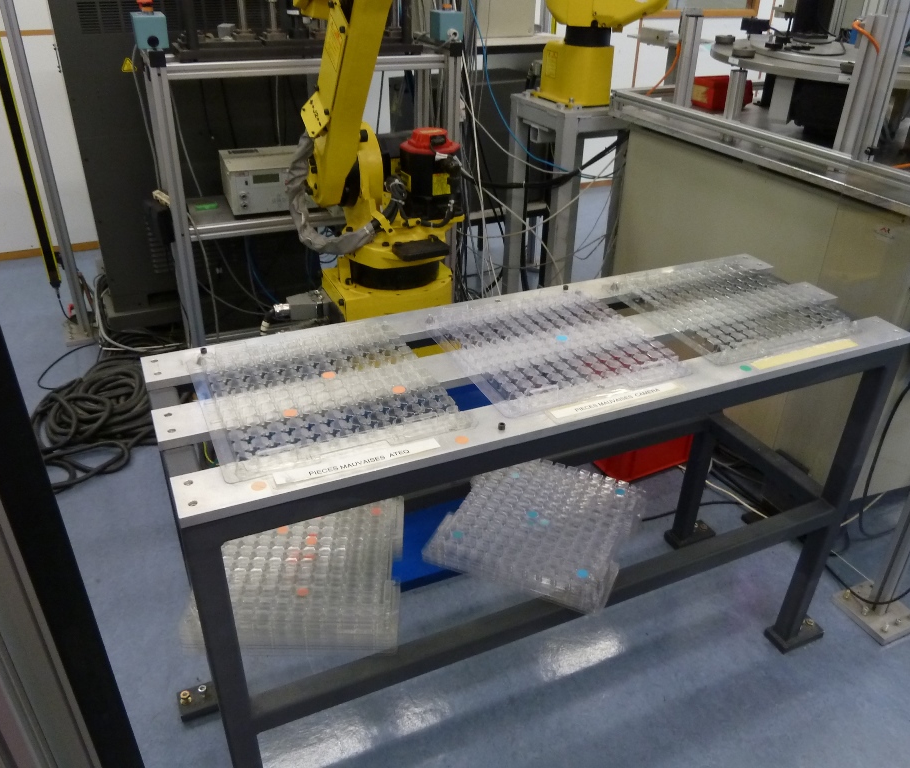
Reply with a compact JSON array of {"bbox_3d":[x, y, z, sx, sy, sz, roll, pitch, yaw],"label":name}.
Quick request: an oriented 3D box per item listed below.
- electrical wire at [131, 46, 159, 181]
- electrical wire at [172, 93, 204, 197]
[{"bbox_3d":[-0.957,-0.820,2.286,0.030,0.422,0.058,-12,33,-23],"label":"electrical wire"},{"bbox_3d":[-0.970,-0.863,2.680,0.063,0.392,0.038,-12,33,-23],"label":"electrical wire"}]

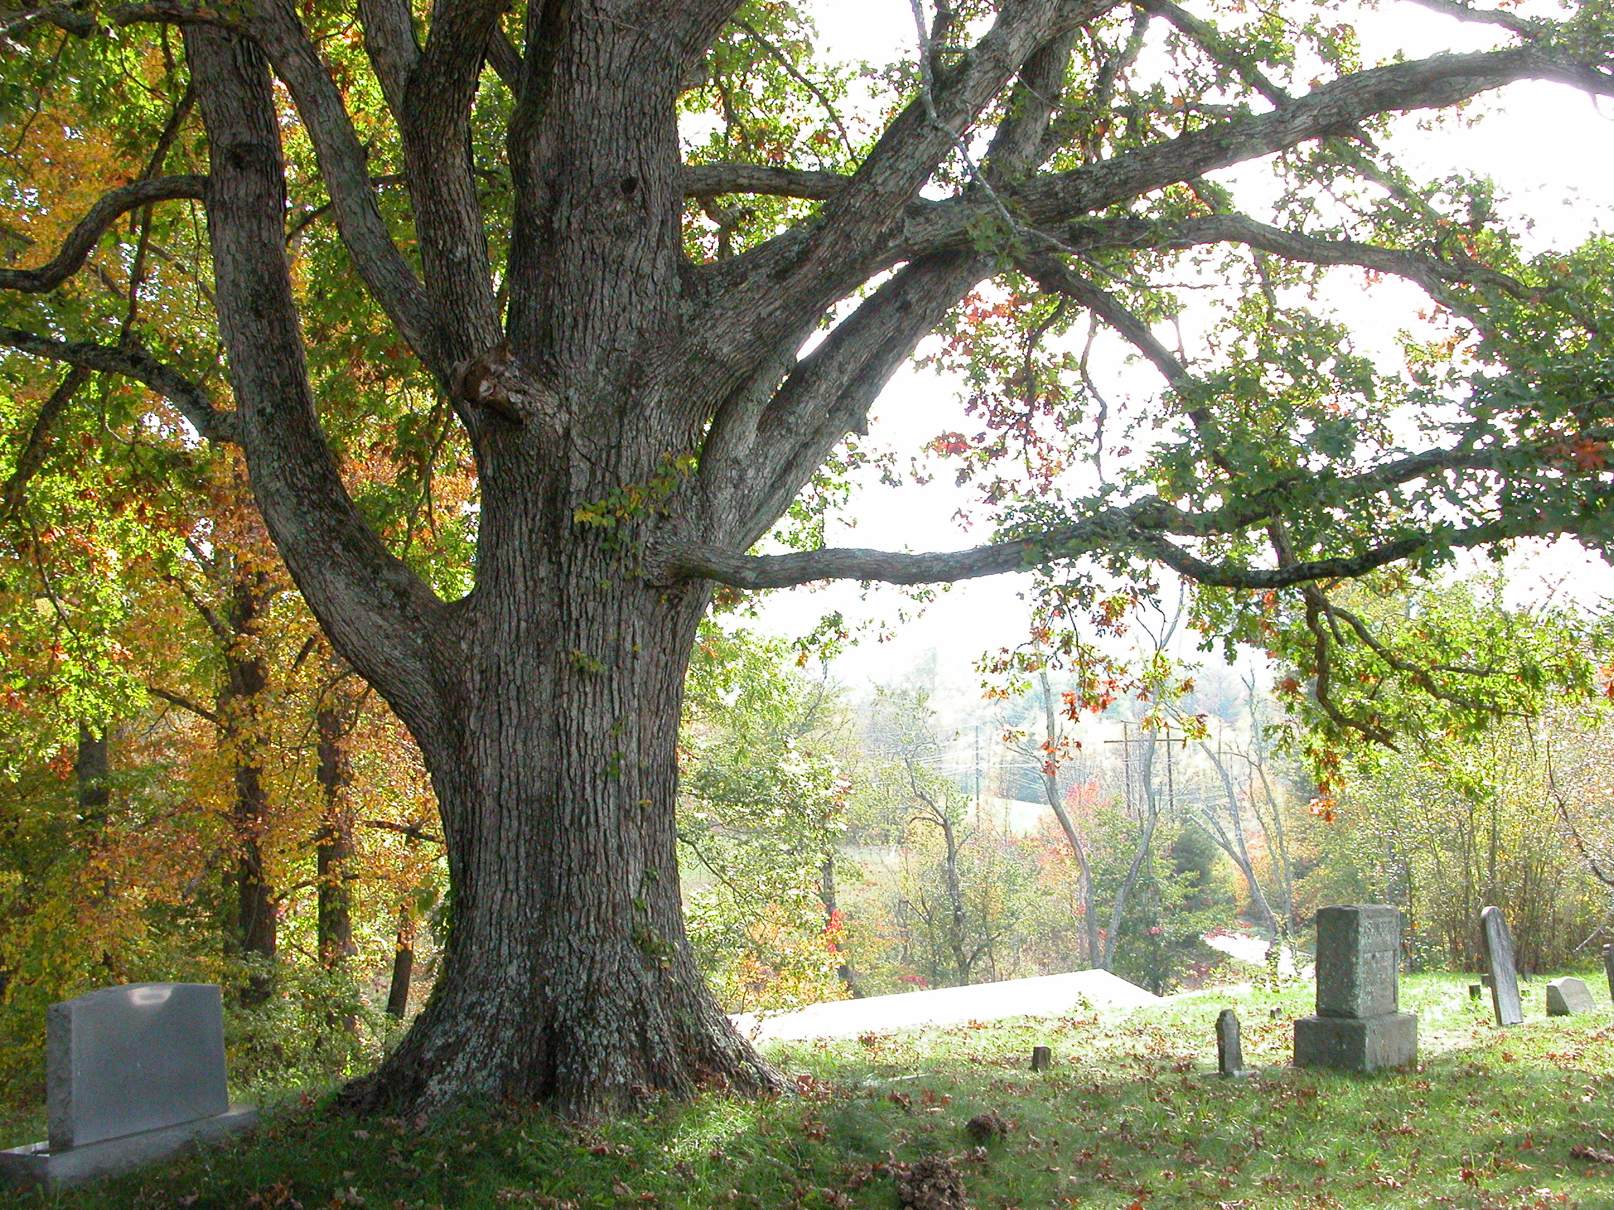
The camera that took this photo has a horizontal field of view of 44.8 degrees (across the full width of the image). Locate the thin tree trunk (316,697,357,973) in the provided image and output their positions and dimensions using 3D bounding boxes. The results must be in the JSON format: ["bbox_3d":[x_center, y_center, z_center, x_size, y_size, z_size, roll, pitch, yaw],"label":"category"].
[{"bbox_3d":[-4.810,2.286,20.000,0.390,2.850,0.380,0,-6,0],"label":"thin tree trunk"}]

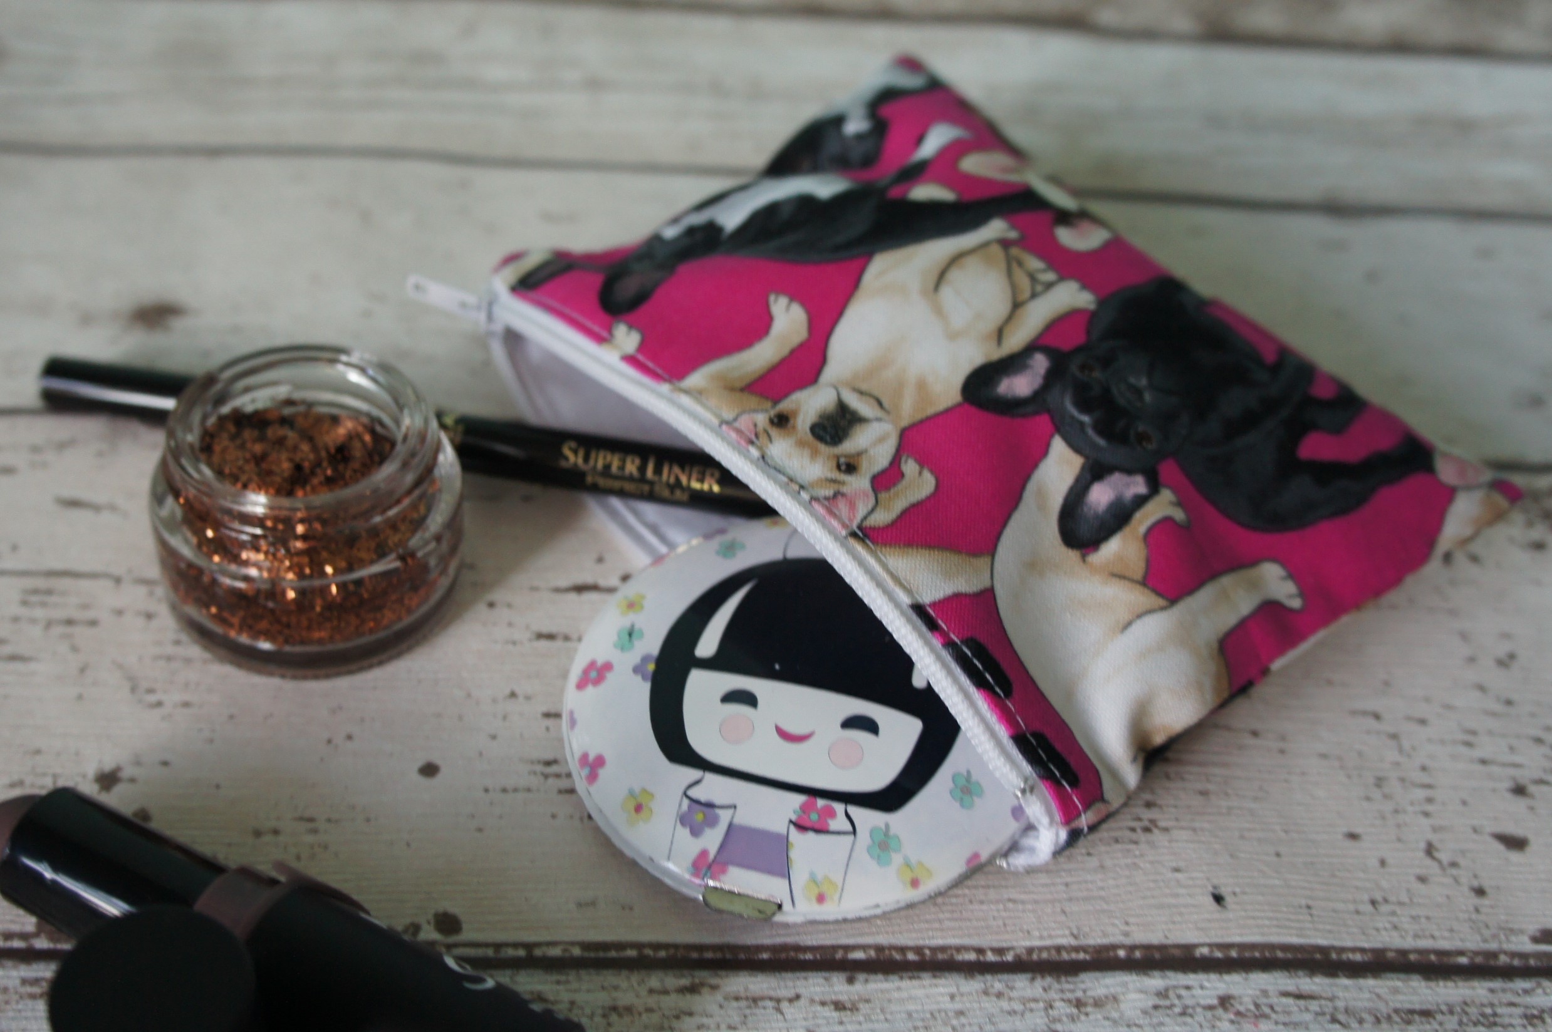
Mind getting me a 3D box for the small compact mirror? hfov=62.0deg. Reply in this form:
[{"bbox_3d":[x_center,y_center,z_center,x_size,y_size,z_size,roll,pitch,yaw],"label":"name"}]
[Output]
[{"bbox_3d":[0.004,0.027,0.181,0.066,0.008,0.066,2,45,-3],"label":"small compact mirror"}]

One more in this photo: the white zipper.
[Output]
[{"bbox_3d":[-0.014,-0.003,0.202,0.020,0.022,0.150,-27,53,-31],"label":"white zipper"}]

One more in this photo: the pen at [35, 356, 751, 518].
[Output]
[{"bbox_3d":[-0.054,-0.011,0.212,0.138,0.011,0.011,9,43,4],"label":"pen"}]

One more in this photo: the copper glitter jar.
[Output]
[{"bbox_3d":[-0.067,-0.002,0.188,0.042,0.030,0.042,6,43,-6],"label":"copper glitter jar"}]

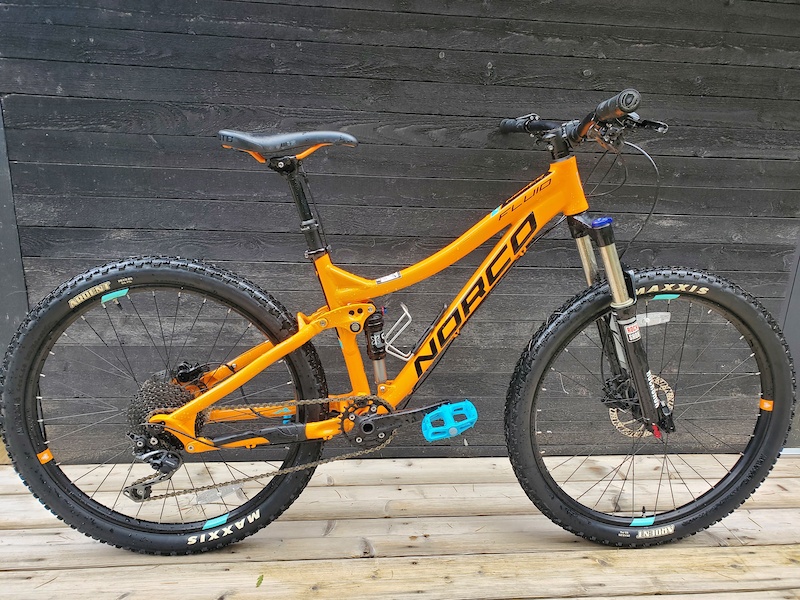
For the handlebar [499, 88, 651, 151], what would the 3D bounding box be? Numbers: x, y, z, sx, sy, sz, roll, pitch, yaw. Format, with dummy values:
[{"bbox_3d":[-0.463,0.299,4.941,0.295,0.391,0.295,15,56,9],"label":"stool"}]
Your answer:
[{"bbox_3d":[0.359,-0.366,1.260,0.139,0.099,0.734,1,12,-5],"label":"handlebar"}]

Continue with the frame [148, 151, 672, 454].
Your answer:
[{"bbox_3d":[0.046,0.000,1.312,1.141,0.650,0.169,1,12,-5],"label":"frame"}]

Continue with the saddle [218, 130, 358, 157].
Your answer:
[{"bbox_3d":[-0.223,-0.316,1.221,0.278,0.059,0.139,1,12,-5],"label":"saddle"}]

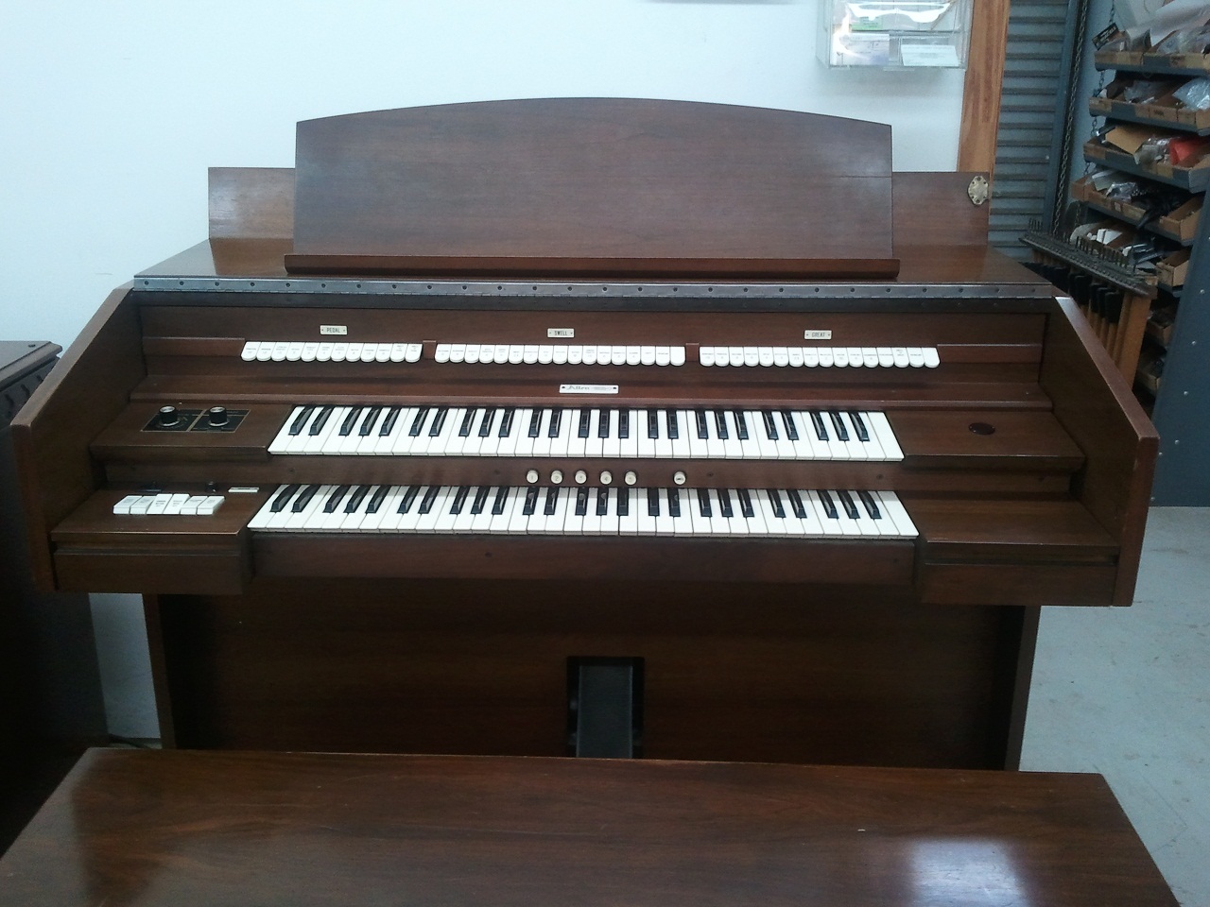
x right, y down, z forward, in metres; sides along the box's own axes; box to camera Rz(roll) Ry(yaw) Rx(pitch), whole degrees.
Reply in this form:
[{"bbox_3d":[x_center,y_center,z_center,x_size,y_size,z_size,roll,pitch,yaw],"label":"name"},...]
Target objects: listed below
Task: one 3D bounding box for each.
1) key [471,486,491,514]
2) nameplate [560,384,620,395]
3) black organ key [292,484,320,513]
[{"bbox_3d":[-0.167,0.058,1.595,0.014,0.012,0.095,1,19,1],"label":"key"},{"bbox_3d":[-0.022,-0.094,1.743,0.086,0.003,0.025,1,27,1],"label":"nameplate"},{"bbox_3d":[-0.403,0.056,1.599,0.014,0.012,0.095,1,19,1],"label":"black organ key"}]

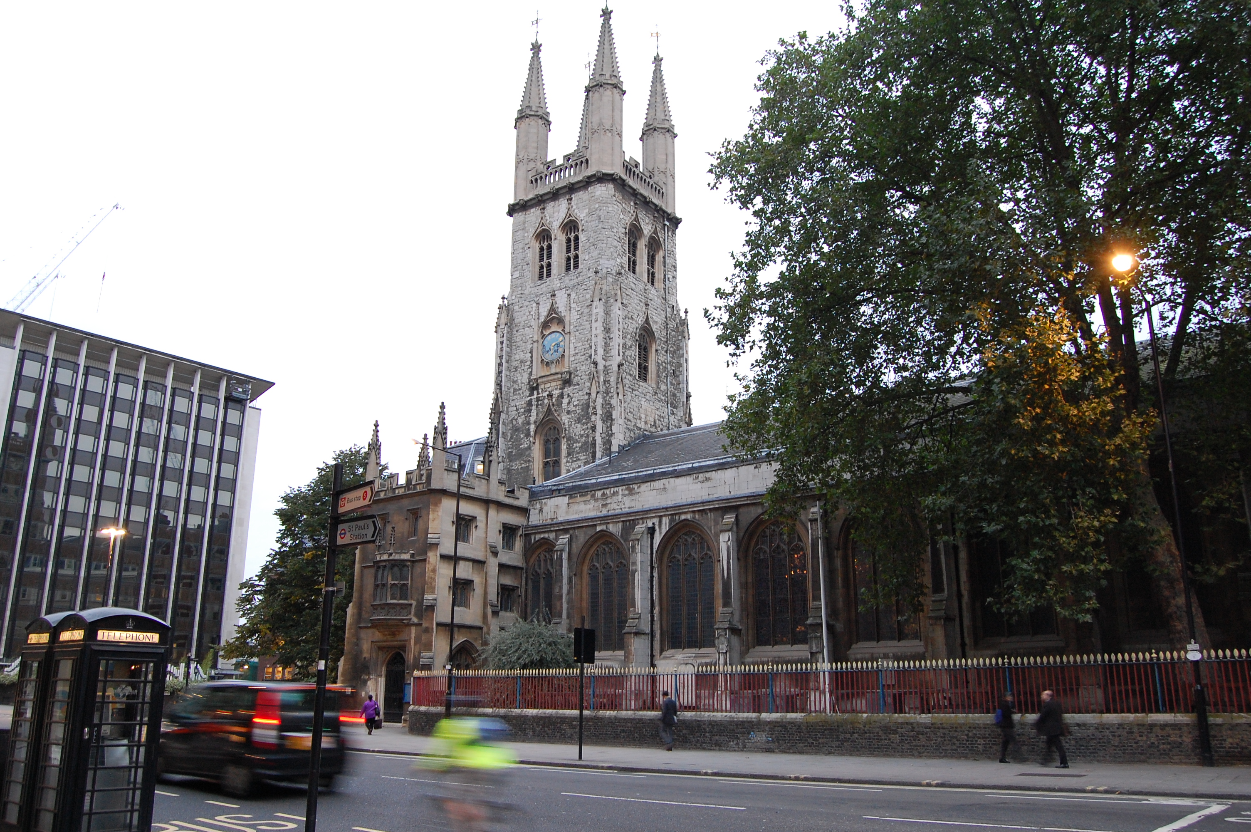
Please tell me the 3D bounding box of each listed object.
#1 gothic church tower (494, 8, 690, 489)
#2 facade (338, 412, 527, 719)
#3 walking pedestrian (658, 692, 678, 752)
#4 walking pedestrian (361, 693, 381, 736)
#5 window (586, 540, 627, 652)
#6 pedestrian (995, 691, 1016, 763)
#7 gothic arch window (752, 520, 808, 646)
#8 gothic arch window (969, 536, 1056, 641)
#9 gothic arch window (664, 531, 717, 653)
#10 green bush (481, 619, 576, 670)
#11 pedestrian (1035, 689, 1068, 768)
[{"bbox_3d":[-2.147,-4.993,63.579,9.500,48.398,9.500,-11,-19,33],"label":"gothic church tower"},{"bbox_3d":[-9.391,7.723,46.964,6.300,14.738,7.600,-11,-19,33],"label":"facade"},{"bbox_3d":[1.304,9.244,28.419,0.500,1.720,0.480,-12,-20,36],"label":"walking pedestrian"},{"bbox_3d":[-10.275,12.049,37.831,0.620,1.580,0.420,12,-20,-36],"label":"walking pedestrian"},{"bbox_3d":[-0.912,8.891,46.500,2.600,5.400,0.350,-12,-20,36],"label":"window"},{"bbox_3d":[9.147,7.554,22.788,0.520,1.700,0.520,-11,-19,33],"label":"pedestrian"},{"bbox_3d":[6.717,7.277,40.851,2.650,5.450,0.350,-11,-19,33],"label":"gothic arch window"},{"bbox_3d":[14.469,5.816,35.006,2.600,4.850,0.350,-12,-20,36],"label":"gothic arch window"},{"bbox_3d":[2.970,8.049,43.651,2.600,5.400,0.350,-12,-20,36],"label":"gothic arch window"},{"bbox_3d":[-3.990,10.090,38.307,3.900,3.600,3.700,0,-16,0],"label":"green bush"},{"bbox_3d":[9.659,7.097,21.273,0.620,1.700,0.500,-12,-20,36],"label":"pedestrian"}]

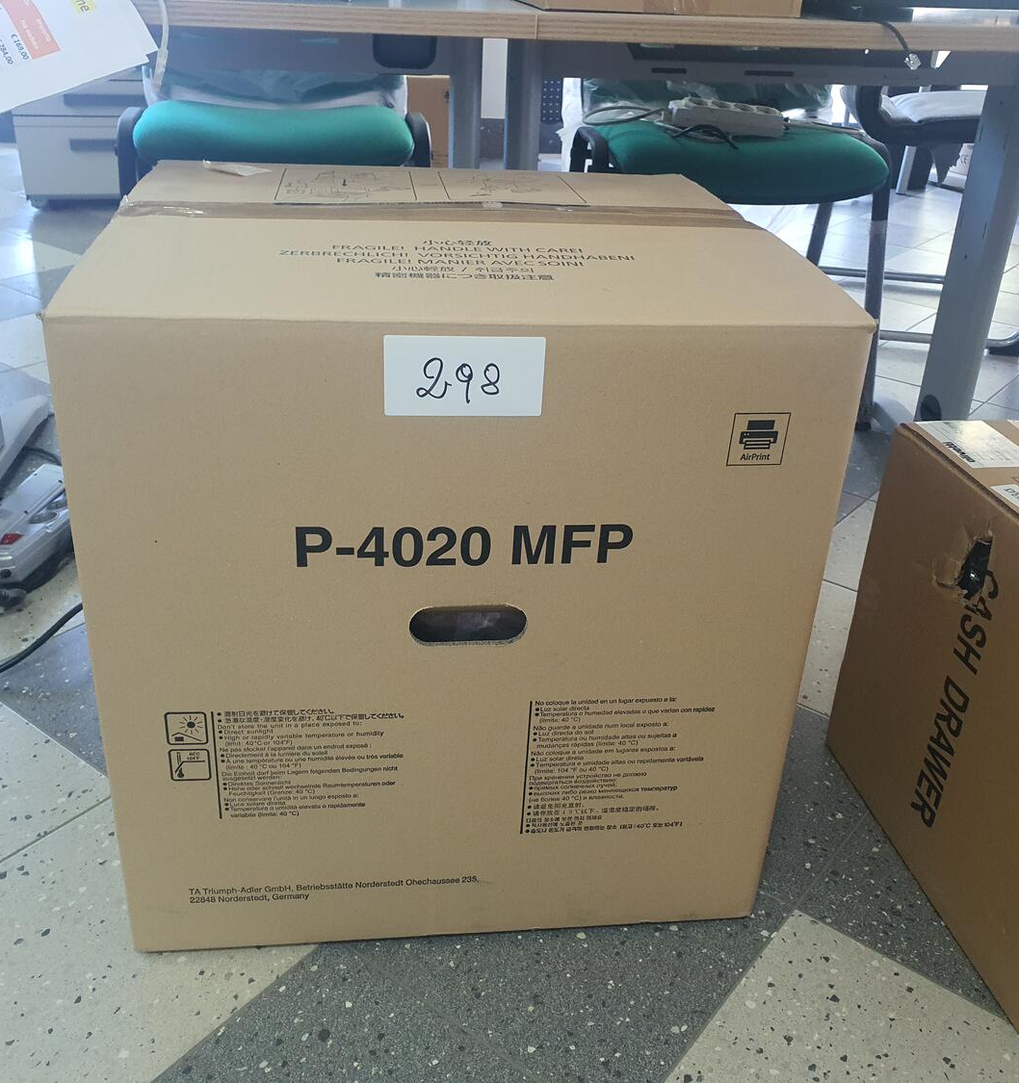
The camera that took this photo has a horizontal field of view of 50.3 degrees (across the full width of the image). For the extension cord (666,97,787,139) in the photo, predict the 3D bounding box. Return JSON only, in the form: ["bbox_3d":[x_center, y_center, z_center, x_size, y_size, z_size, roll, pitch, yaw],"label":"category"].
[{"bbox_3d":[0.415,-0.820,2.101,0.235,0.042,0.055,8,37,10],"label":"extension cord"}]

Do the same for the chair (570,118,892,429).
[{"bbox_3d":[0.410,-0.696,2.061,0.550,0.820,0.590,1,29,-3],"label":"chair"}]

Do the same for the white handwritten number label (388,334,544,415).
[{"bbox_3d":[-0.029,-0.108,0.716,0.105,0.055,0.002,-1,29,-6],"label":"white handwritten number label"}]

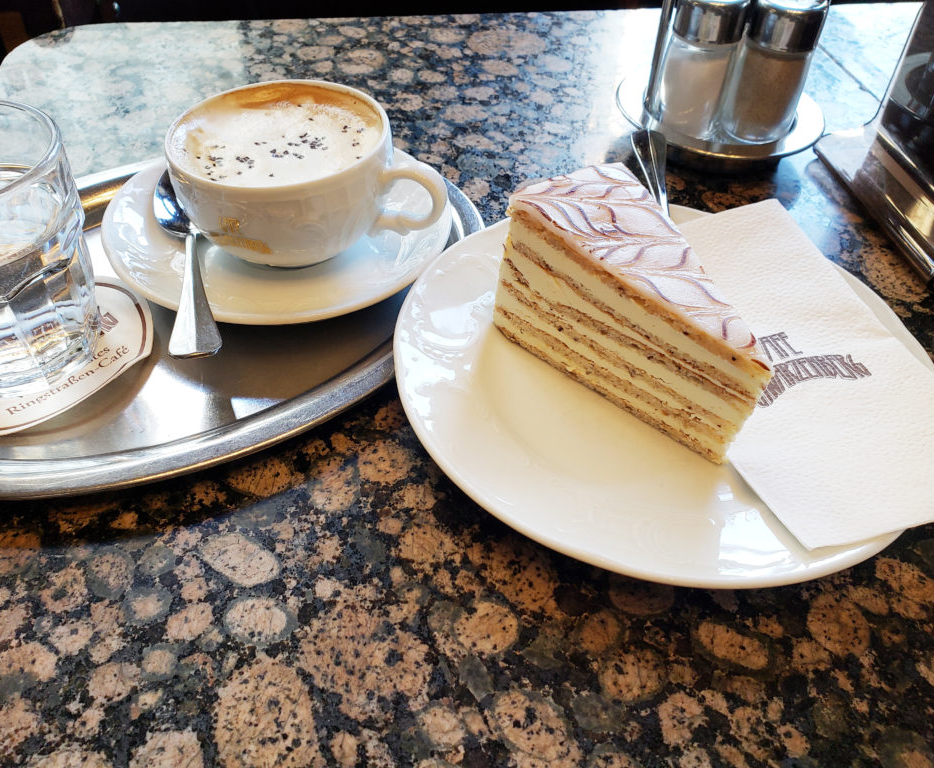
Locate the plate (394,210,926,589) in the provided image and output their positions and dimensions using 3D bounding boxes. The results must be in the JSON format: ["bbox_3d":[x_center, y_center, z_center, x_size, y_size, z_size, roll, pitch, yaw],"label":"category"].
[{"bbox_3d":[0.076,-0.007,0.306,0.208,0.022,0.208,1,46,-1],"label":"plate"}]

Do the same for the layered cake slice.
[{"bbox_3d":[0.065,-0.025,0.289,0.056,0.057,0.116,-21,50,-21],"label":"layered cake slice"}]

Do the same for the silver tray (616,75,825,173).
[{"bbox_3d":[0.147,-0.156,0.455,0.119,0.018,0.119,1,46,-1],"label":"silver tray"}]

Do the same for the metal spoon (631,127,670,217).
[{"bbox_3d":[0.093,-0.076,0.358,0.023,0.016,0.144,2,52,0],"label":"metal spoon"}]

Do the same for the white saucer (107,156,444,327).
[{"bbox_3d":[-0.084,-0.072,0.359,0.155,0.021,0.155,1,46,-1],"label":"white saucer"}]

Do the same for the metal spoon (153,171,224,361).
[{"bbox_3d":[-0.117,-0.056,0.328,0.032,0.020,0.143,-10,46,-12],"label":"metal spoon"}]

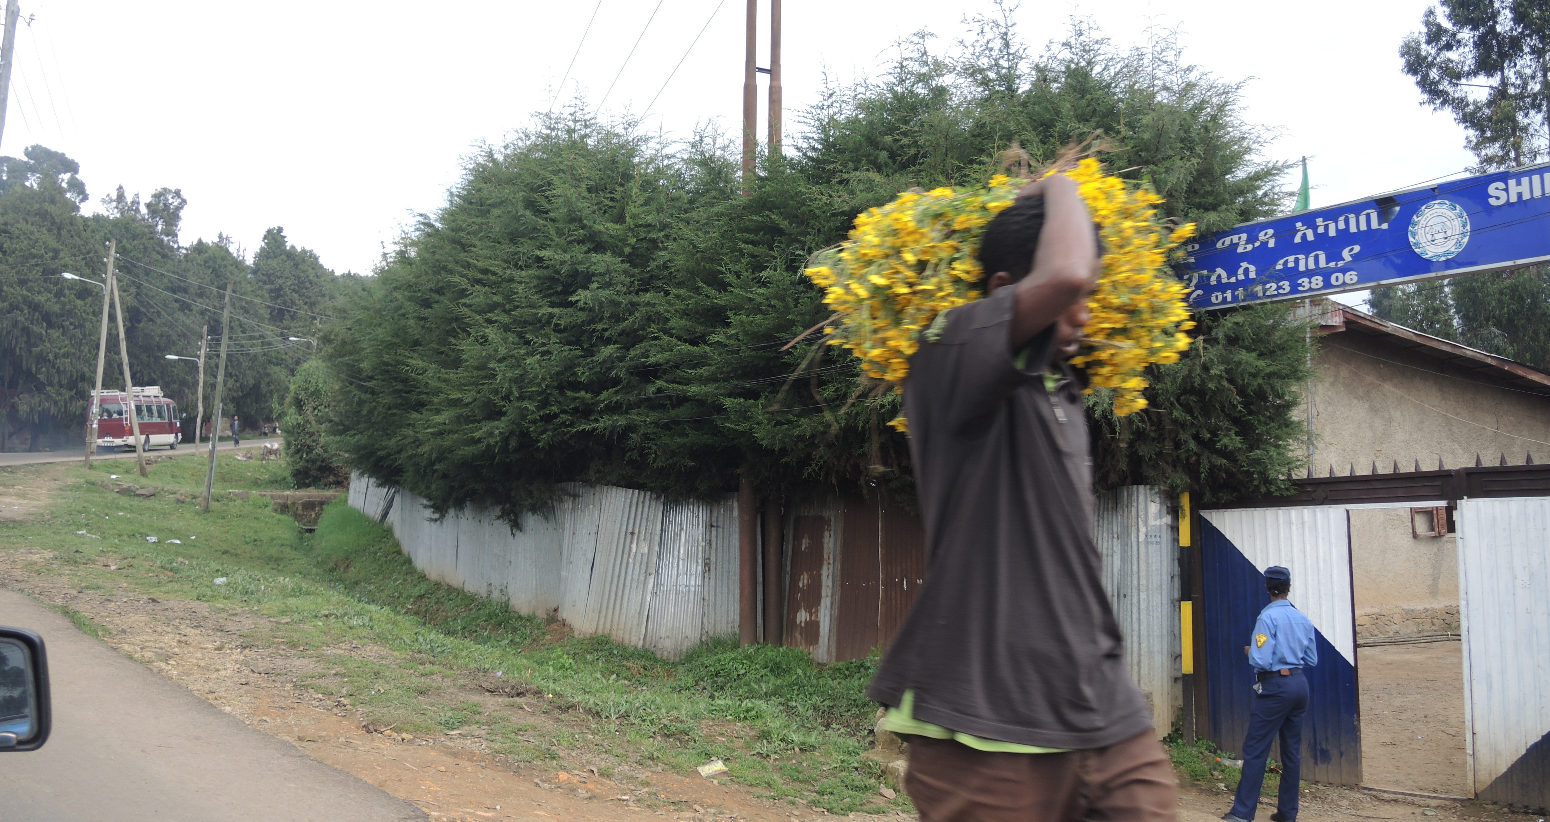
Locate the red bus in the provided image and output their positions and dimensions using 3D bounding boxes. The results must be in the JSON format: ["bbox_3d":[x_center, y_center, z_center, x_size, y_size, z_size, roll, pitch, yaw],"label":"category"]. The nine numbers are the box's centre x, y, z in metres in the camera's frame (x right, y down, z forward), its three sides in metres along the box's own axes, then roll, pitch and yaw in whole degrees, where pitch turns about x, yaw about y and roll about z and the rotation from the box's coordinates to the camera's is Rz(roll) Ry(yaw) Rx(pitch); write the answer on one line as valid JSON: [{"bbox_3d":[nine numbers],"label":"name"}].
[{"bbox_3d":[-30.963,0.467,60.879,2.060,2.850,6.300,1,0,-6],"label":"red bus"}]

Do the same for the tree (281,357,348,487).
[{"bbox_3d":[-17.853,0.445,48.775,2.700,4.995,2.700,3,-7,-20],"label":"tree"}]

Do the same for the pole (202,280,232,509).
[{"bbox_3d":[-18.657,-0.502,42.005,0.220,7.651,0.220,6,-8,-24],"label":"pole"}]

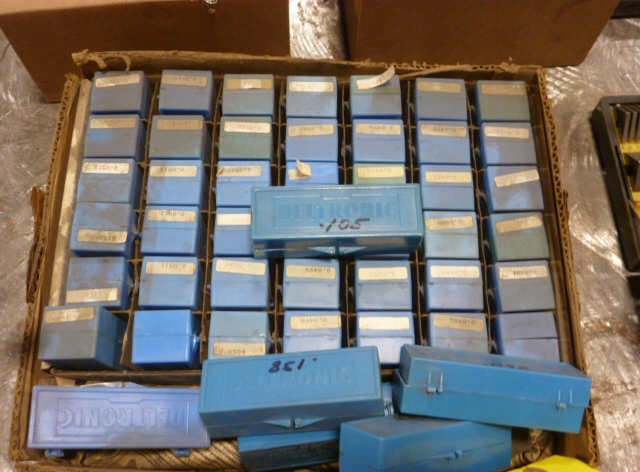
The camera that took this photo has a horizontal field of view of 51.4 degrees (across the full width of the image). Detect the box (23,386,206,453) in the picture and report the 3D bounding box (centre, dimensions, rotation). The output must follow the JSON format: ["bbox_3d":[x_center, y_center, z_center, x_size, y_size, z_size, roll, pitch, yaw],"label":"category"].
[{"bbox_3d":[-0.128,0.119,0.438,0.111,0.035,0.039,4,76,-14],"label":"box"}]

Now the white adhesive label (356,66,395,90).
[{"bbox_3d":[0.043,-0.118,0.499,0.032,0.006,0.008,-18,64,32],"label":"white adhesive label"}]

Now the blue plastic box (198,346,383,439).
[{"bbox_3d":[-0.017,0.100,0.423,0.111,0.035,0.039,-5,46,2],"label":"blue plastic box"}]

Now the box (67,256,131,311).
[{"bbox_3d":[-0.153,0.050,0.503,0.038,0.111,0.035,-1,70,-2],"label":"box"}]

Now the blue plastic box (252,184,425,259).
[{"bbox_3d":[0.010,-0.009,0.446,0.111,0.035,0.039,-1,66,-6],"label":"blue plastic box"}]

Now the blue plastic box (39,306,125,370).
[{"bbox_3d":[-0.161,0.083,0.488,0.038,0.111,0.035,-2,69,3],"label":"blue plastic box"}]

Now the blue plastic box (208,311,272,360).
[{"bbox_3d":[-0.055,0.086,0.491,0.038,0.111,0.035,0,70,-2],"label":"blue plastic box"}]

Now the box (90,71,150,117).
[{"bbox_3d":[-0.155,-0.091,0.558,0.038,0.111,0.035,-1,70,-2],"label":"box"}]

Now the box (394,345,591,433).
[{"bbox_3d":[0.107,0.096,0.421,0.111,0.039,0.035,7,93,-1],"label":"box"}]

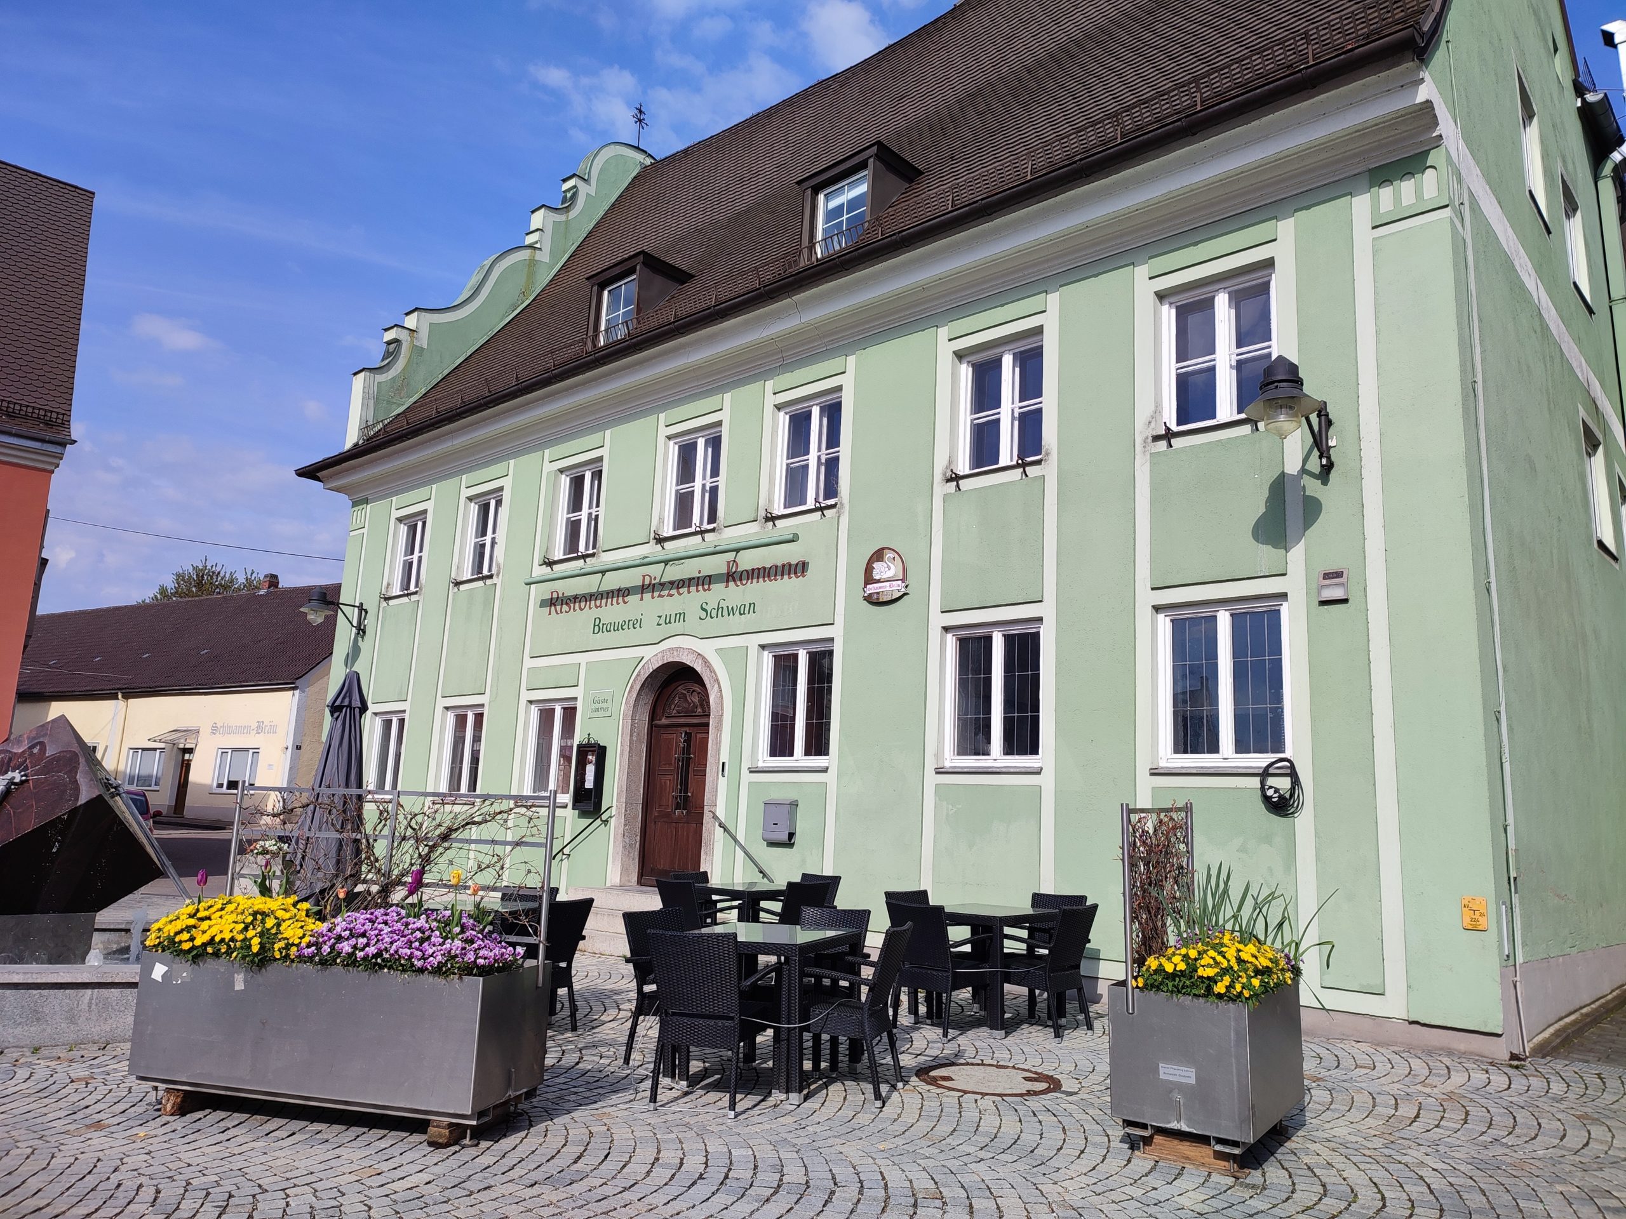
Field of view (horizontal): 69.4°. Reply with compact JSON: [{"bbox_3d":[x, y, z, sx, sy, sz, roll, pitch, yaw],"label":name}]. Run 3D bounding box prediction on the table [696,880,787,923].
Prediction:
[{"bbox_3d":[-0.596,2.753,9.993,0.800,0.750,0.800,-7,-15,39],"label":"table"}]

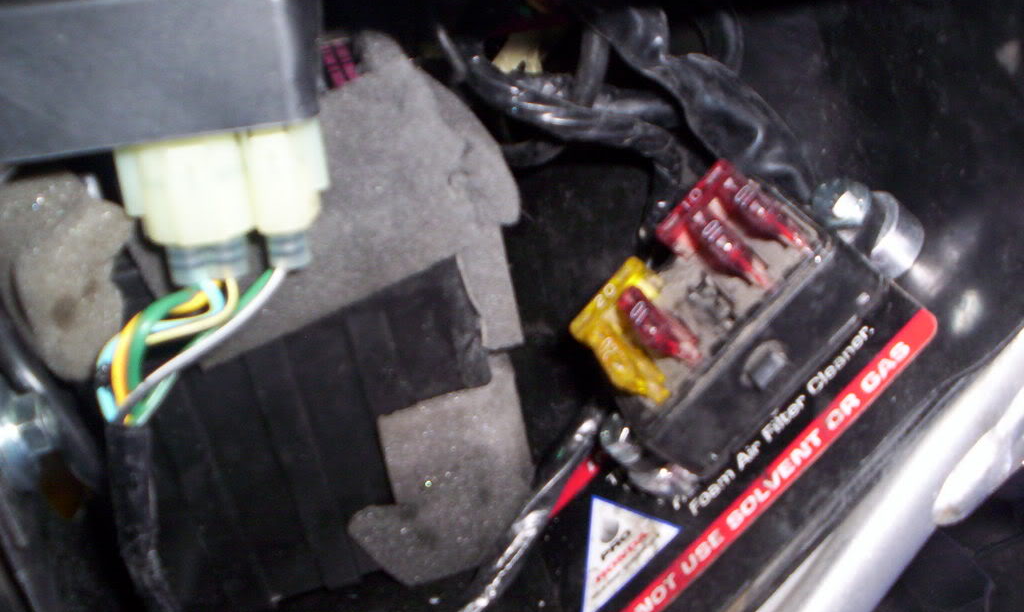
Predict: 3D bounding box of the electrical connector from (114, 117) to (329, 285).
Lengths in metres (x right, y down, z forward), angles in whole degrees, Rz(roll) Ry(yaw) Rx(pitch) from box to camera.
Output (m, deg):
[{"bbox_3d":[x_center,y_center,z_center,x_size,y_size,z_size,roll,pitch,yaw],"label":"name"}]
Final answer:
[{"bbox_3d":[-0.052,-0.019,0.198,0.034,0.025,0.017,-12,16,-3],"label":"electrical connector"}]

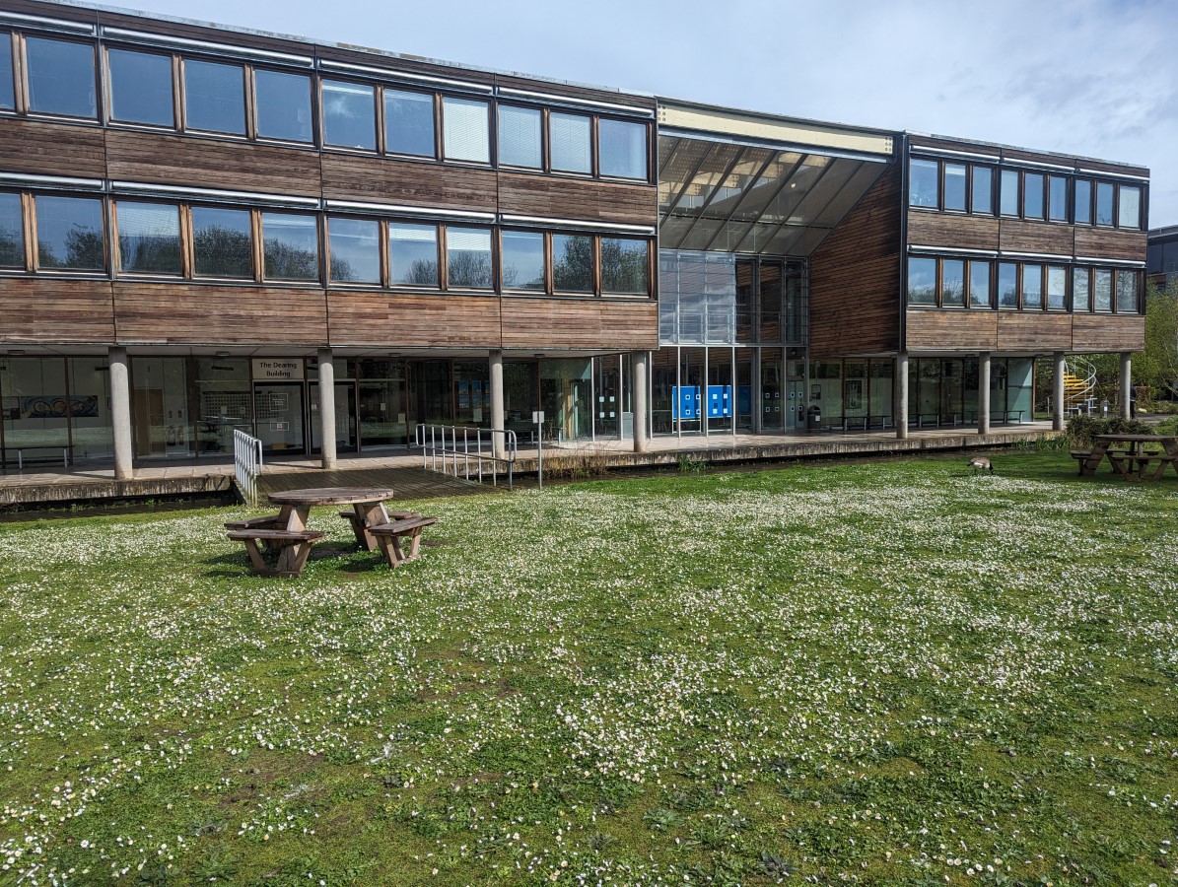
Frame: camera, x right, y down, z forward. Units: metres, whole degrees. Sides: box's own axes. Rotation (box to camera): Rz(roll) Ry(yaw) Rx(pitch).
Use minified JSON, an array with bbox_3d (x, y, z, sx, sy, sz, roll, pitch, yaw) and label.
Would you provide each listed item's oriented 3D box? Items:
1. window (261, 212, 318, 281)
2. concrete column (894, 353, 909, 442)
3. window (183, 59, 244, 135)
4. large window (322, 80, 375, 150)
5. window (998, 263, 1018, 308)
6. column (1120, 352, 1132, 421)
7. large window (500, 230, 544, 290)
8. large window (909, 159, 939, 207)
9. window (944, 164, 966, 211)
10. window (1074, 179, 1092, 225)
[{"bbox_3d":[-7.074,-4.666,19.429,1.258,1.540,0.100,-3,4,-25],"label":"window"},{"bbox_3d":[10.406,-1.586,27.128,0.340,2.810,0.340,-3,4,-24],"label":"concrete column"},{"bbox_3d":[-8.496,-7.855,18.578,1.196,1.525,0.150,-3,4,-25],"label":"window"},{"bbox_3d":[-5.803,-7.969,19.844,1.231,1.540,0.100,-3,4,-25],"label":"large window"},{"bbox_3d":[15.124,-5.704,29.526,0.980,1.569,0.150,-3,4,-23],"label":"window"},{"bbox_3d":[20.426,-2.048,31.141,0.317,2.833,0.317,-3,4,-24],"label":"column"},{"bbox_3d":[-1.685,-4.632,20.662,1.189,1.462,0.120,-3,4,-26],"label":"large window"},{"bbox_3d":[10.923,-8.481,26.658,1.200,1.470,0.100,-3,4,-24],"label":"large window"},{"bbox_3d":[12.630,-8.825,28.245,1.052,1.534,0.150,-3,4,-23],"label":"window"},{"bbox_3d":[17.973,-8.766,29.750,1.000,1.470,0.100,-3,4,-24],"label":"window"}]

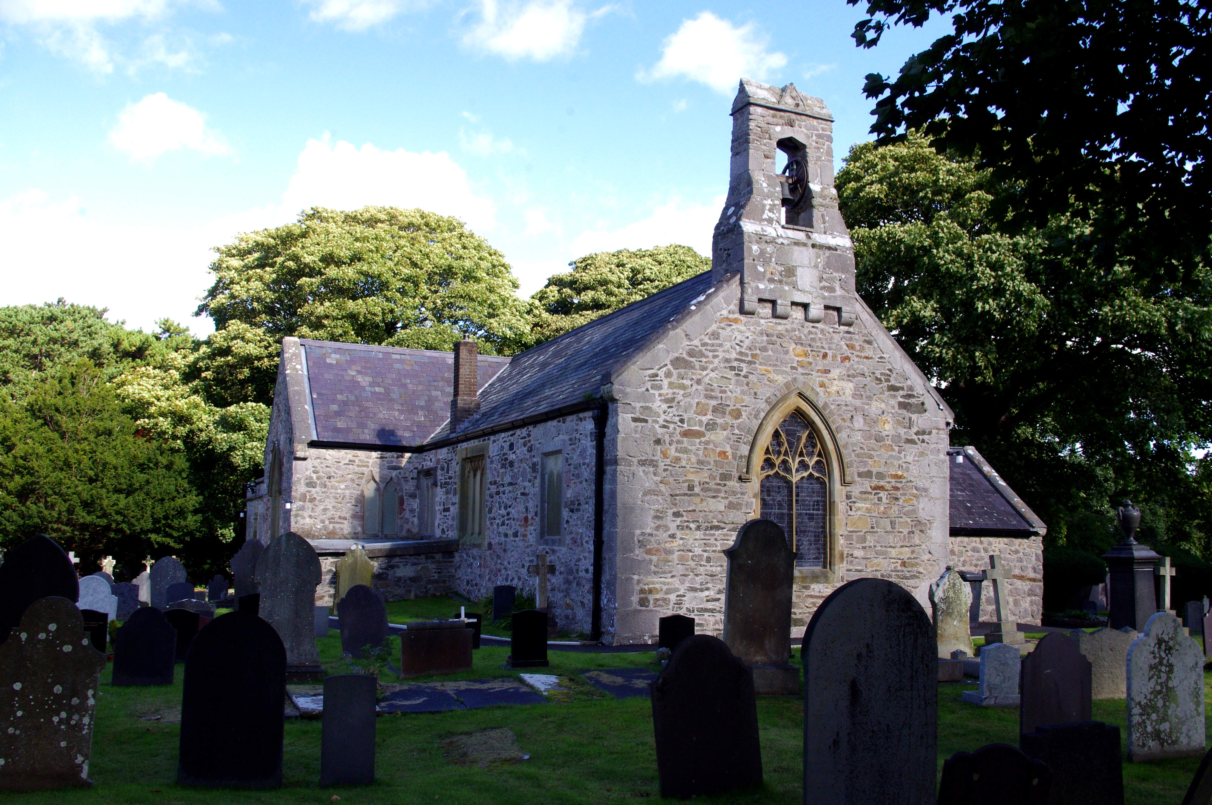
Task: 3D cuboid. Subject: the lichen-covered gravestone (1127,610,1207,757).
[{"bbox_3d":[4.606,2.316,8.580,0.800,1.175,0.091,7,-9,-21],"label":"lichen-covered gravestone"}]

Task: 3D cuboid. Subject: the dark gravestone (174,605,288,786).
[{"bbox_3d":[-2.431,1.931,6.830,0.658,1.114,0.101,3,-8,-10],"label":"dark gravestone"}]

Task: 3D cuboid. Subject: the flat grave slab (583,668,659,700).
[{"bbox_3d":[0.334,3.317,12.277,0.912,0.101,2.178,3,-8,-14],"label":"flat grave slab"}]

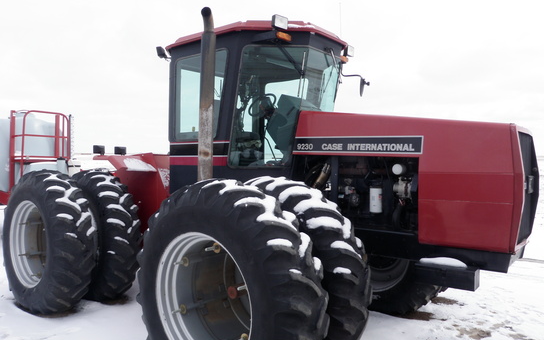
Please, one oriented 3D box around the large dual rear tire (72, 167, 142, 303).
[{"bbox_3d":[-2.365,0.858,5.855,1.750,1.720,0.470,2,2,39],"label":"large dual rear tire"}]

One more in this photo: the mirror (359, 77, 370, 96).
[{"bbox_3d":[1.163,-1.038,5.500,0.110,0.250,0.170,1,2,15],"label":"mirror"}]

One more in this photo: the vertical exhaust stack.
[{"bbox_3d":[-0.679,-0.708,4.614,0.160,2.000,0.180,2,2,39],"label":"vertical exhaust stack"}]

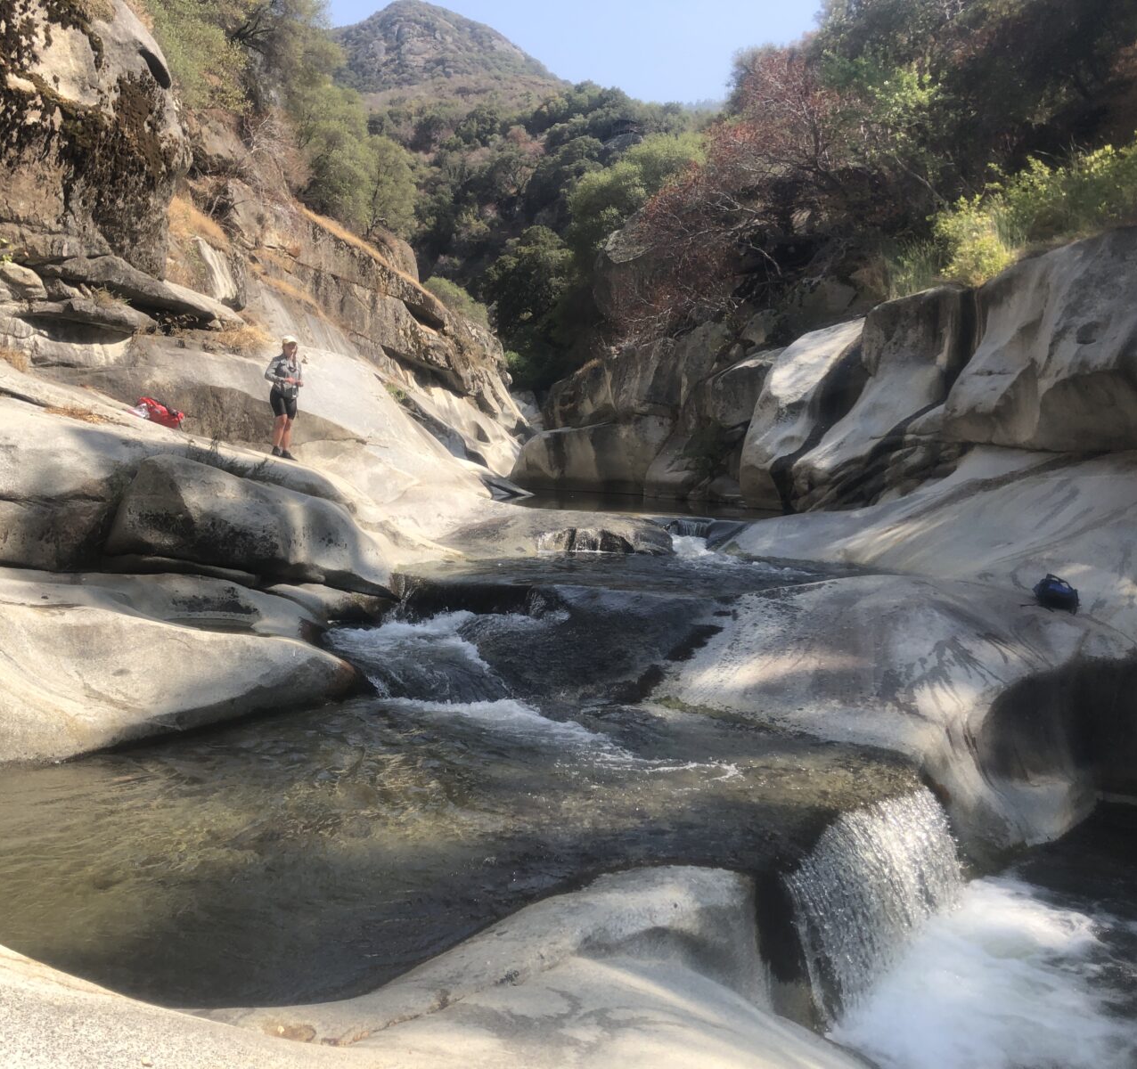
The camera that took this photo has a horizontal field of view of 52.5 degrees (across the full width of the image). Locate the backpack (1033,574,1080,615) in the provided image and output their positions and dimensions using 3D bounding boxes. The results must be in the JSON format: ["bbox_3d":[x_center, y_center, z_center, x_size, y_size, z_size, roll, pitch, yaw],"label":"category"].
[{"bbox_3d":[5.034,0.621,11.900,0.470,0.250,0.290,21,21,21],"label":"backpack"}]

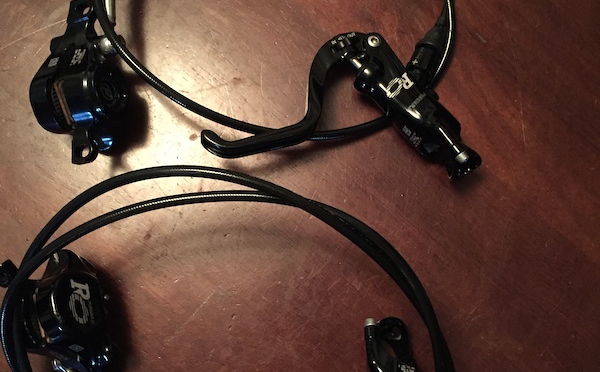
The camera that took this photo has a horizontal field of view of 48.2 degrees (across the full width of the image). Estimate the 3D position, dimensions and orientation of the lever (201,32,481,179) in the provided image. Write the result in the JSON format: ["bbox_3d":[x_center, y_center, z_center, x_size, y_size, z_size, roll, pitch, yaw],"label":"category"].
[{"bbox_3d":[0.019,-0.040,0.345,0.140,0.038,0.074,5,77,1],"label":"lever"}]

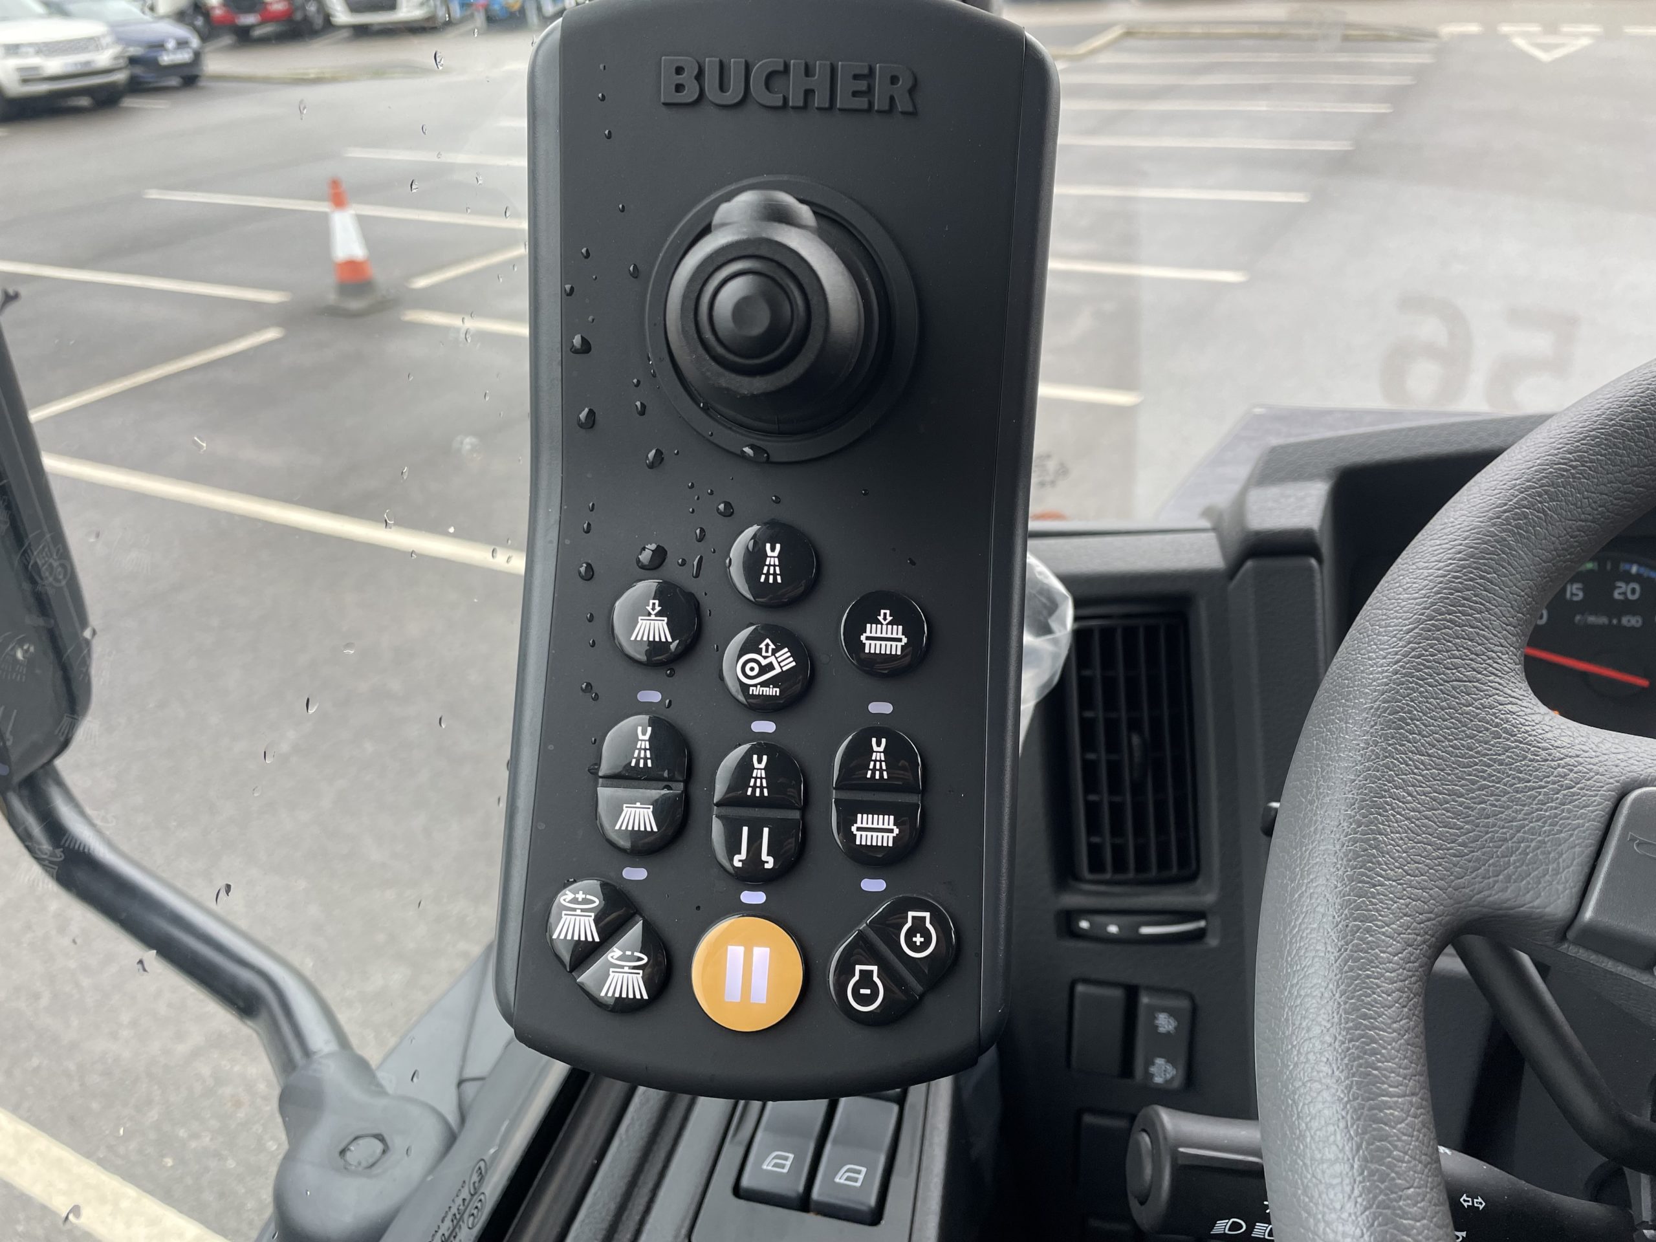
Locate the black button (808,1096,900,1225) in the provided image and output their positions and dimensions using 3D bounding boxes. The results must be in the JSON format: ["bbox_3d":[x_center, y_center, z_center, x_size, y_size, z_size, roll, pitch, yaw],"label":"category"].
[{"bbox_3d":[0.009,0.175,0.407,0.019,0.011,0.047,8,16,9],"label":"black button"}]

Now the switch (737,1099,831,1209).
[{"bbox_3d":[-0.013,0.172,0.407,0.019,0.011,0.047,8,16,9],"label":"switch"}]

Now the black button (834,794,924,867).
[{"bbox_3d":[0.010,0.043,0.254,0.018,0.013,0.004,3,-11,1],"label":"black button"}]

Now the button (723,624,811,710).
[{"bbox_3d":[-0.012,0.009,0.248,0.017,0.017,0.004,3,-14,1],"label":"button"}]

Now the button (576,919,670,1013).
[{"bbox_3d":[-0.041,0.069,0.249,0.018,0.018,0.004,3,-11,1],"label":"button"}]

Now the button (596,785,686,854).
[{"bbox_3d":[-0.038,0.041,0.254,0.018,0.014,0.004,3,-11,1],"label":"button"}]

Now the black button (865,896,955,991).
[{"bbox_3d":[0.017,0.065,0.249,0.018,0.018,0.004,3,-11,1],"label":"black button"}]

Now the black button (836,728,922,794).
[{"bbox_3d":[0.010,0.029,0.256,0.018,0.013,0.004,3,-11,1],"label":"black button"}]

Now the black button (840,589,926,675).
[{"bbox_3d":[0.011,0.003,0.250,0.017,0.017,0.004,3,-14,1],"label":"black button"}]

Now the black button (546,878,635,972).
[{"bbox_3d":[-0.048,0.061,0.250,0.017,0.018,0.004,3,-11,1],"label":"black button"}]

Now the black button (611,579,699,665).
[{"bbox_3d":[-0.036,0.000,0.262,0.018,0.019,0.004,3,-11,1],"label":"black button"}]

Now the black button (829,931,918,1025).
[{"bbox_3d":[0.009,0.071,0.248,0.018,0.018,0.004,3,-11,1],"label":"black button"}]

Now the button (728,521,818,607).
[{"bbox_3d":[-0.011,-0.012,0.253,0.017,0.017,0.004,3,-14,1],"label":"button"}]

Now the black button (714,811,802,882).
[{"bbox_3d":[-0.014,0.043,0.239,0.017,0.013,0.004,3,-14,1],"label":"black button"}]

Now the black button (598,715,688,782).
[{"bbox_3d":[-0.038,0.026,0.257,0.018,0.013,0.004,3,-11,1],"label":"black button"}]

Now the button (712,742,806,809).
[{"bbox_3d":[-0.013,0.030,0.243,0.017,0.013,0.004,3,-14,1],"label":"button"}]

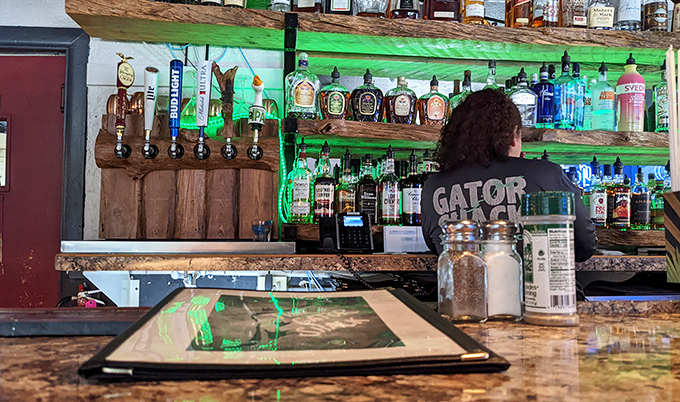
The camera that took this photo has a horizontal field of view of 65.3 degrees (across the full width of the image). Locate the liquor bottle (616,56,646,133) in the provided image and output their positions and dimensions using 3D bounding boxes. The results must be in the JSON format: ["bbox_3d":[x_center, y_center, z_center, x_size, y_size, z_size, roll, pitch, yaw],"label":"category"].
[{"bbox_3d":[1.259,-0.461,2.293,0.108,0.350,0.108,1,-2,-12],"label":"liquor bottle"}]

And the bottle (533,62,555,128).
[{"bbox_3d":[0.883,-0.450,2.288,0.077,0.302,0.077,1,-2,-7],"label":"bottle"}]

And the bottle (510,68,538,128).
[{"bbox_3d":[0.791,-0.436,2.276,0.112,0.271,0.085,1,-2,-7],"label":"bottle"}]

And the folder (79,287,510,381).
[{"bbox_3d":[-0.038,0.101,0.453,0.242,0.010,0.310,1,-1,-7],"label":"folder"}]

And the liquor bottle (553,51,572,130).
[{"bbox_3d":[0.984,-0.479,2.311,0.088,0.356,0.075,1,-1,-6],"label":"liquor bottle"}]

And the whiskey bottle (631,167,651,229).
[{"bbox_3d":[1.287,-0.011,2.268,0.074,0.265,0.074,1,-2,-5],"label":"whiskey bottle"}]

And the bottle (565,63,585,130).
[{"bbox_3d":[1.075,-0.463,2.412,0.088,0.331,0.075,1,-1,-6],"label":"bottle"}]

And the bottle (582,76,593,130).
[{"bbox_3d":[1.096,-0.420,2.364,0.085,0.280,0.085,1,-2,-3],"label":"bottle"}]

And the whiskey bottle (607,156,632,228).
[{"bbox_3d":[1.260,-0.036,2.400,0.082,0.332,0.080,1,-4,-5],"label":"whiskey bottle"}]

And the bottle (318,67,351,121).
[{"bbox_3d":[-0.021,-0.425,2.136,0.133,0.228,0.088,1,-2,-7],"label":"bottle"}]

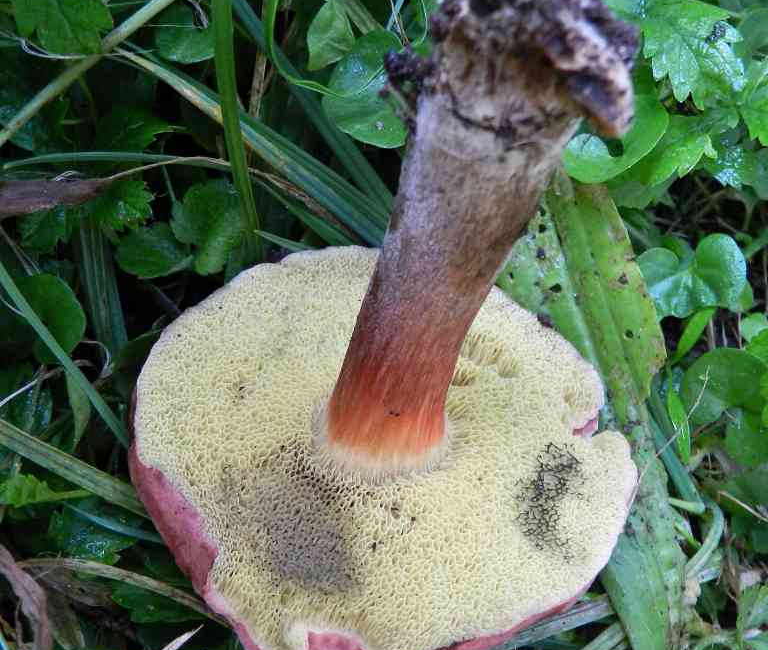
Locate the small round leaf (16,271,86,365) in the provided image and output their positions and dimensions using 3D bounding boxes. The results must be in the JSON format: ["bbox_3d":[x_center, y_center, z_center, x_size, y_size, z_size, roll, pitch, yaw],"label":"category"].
[{"bbox_3d":[-0.086,-0.002,0.243,0.018,0.005,0.025,-7,70,-2],"label":"small round leaf"}]

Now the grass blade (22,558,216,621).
[{"bbox_3d":[-0.059,0.060,0.214,0.048,0.005,0.005,14,70,5],"label":"grass blade"}]

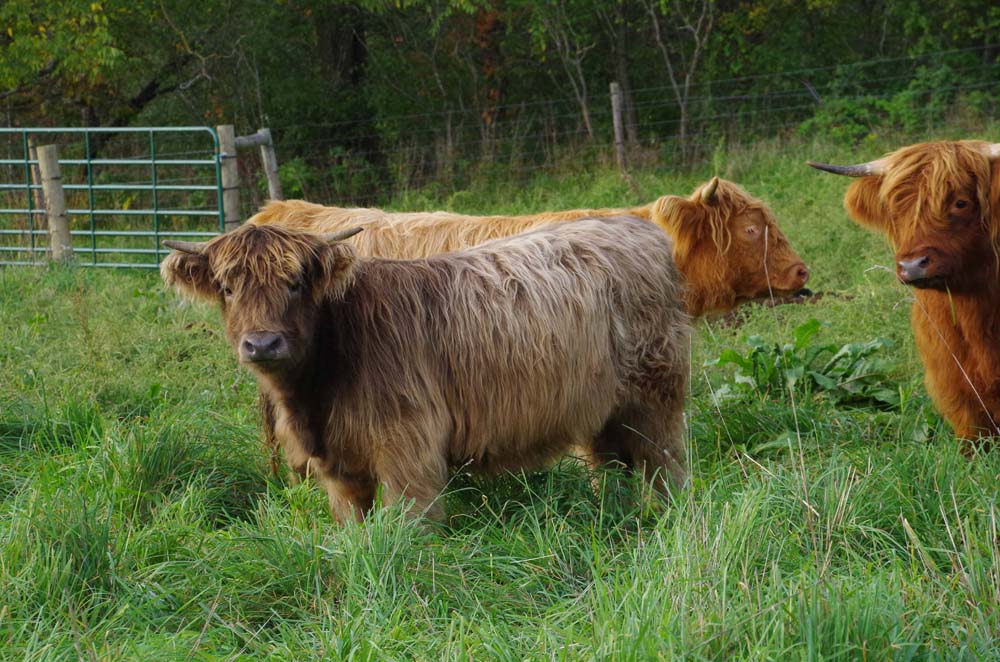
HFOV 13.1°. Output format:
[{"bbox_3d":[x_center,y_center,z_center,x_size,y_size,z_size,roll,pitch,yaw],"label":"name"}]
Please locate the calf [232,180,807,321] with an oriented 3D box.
[{"bbox_3d":[0.100,0.055,17.100,2.200,1.220,0.680,-2,3,7],"label":"calf"}]

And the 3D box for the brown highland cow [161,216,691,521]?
[{"bbox_3d":[-0.220,0.200,15.300,1.860,1.130,0.640,-4,3,-34],"label":"brown highland cow"}]

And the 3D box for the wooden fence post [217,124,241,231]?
[{"bbox_3d":[-2.460,-1.172,39.800,0.160,1.420,0.160,-4,2,0],"label":"wooden fence post"}]

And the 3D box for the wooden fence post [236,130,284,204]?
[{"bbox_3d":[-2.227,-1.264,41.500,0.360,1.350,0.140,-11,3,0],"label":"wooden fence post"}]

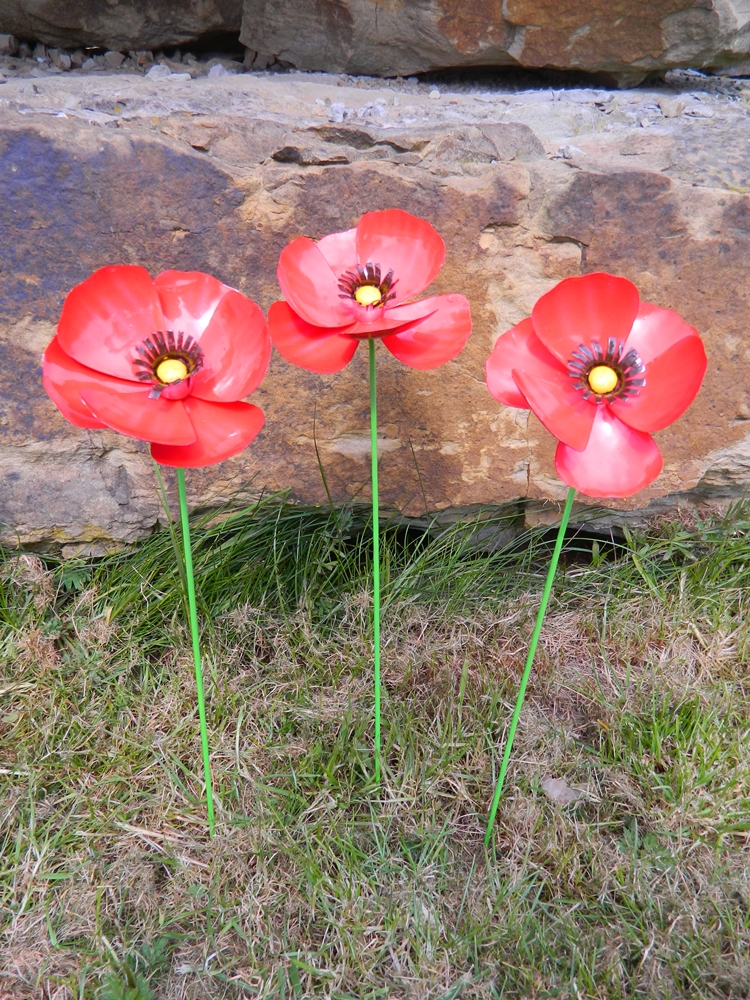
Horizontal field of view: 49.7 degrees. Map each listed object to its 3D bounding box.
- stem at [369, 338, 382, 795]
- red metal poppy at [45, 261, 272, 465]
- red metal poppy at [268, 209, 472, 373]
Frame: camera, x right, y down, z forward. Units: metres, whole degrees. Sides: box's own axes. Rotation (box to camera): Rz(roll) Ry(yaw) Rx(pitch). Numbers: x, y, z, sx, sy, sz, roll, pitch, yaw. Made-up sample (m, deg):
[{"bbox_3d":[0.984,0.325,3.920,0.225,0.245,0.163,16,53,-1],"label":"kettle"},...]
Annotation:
[{"bbox_3d":[0.001,0.106,0.953,0.006,0.600,0.006,-1,25,0],"label":"stem"},{"bbox_3d":[-0.199,-0.123,0.745,0.205,0.085,0.190,-9,69,-14],"label":"red metal poppy"},{"bbox_3d":[-0.006,-0.216,0.840,0.204,0.090,0.188,5,60,8],"label":"red metal poppy"}]

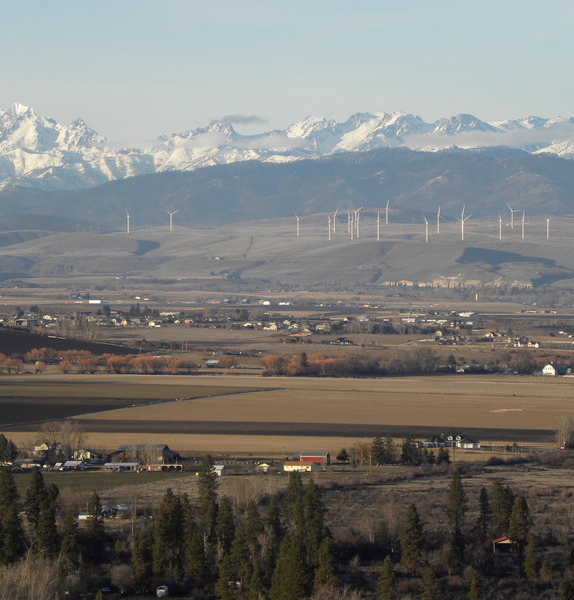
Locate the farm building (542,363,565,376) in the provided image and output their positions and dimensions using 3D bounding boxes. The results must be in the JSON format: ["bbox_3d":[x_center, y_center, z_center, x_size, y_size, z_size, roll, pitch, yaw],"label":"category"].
[{"bbox_3d":[256.990,67.390,4092.900,14.000,11.200,20.000,0,1,20],"label":"farm building"}]

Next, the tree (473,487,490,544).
[{"bbox_3d":[67.940,75.980,1485.430,5.480,21.660,5.480,0,1,0],"label":"tree"}]

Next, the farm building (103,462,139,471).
[{"bbox_3d":[-78.880,79.360,2026.840,16.000,3.700,6.500,0,1,14],"label":"farm building"}]

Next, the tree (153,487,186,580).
[{"bbox_3d":[-36.990,73.820,1338.720,9.870,28.960,9.870,0,1,0],"label":"tree"}]

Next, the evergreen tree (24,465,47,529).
[{"bbox_3d":[-90.150,73.090,1527.270,8.800,26.580,8.800,0,1,0],"label":"evergreen tree"}]

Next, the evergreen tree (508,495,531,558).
[{"bbox_3d":[77.000,76.000,1408.260,7.790,23.180,7.790,0,1,0],"label":"evergreen tree"}]

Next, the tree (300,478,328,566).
[{"bbox_3d":[8.960,73.000,1385.770,9.580,29.650,9.580,0,1,0],"label":"tree"}]

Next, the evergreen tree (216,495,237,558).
[{"bbox_3d":[-23.130,86.180,1612.490,7.200,24.460,7.200,0,1,0],"label":"evergreen tree"}]

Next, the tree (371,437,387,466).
[{"bbox_3d":[45.250,73.750,2080.310,7.670,13.940,7.670,0,1,0],"label":"tree"}]

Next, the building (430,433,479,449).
[{"bbox_3d":[101.000,84.420,2556.370,26.000,8.700,15.000,0,1,20],"label":"building"}]

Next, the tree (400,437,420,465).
[{"bbox_3d":[67.810,83.450,2353.900,9.800,14.670,9.800,0,1,0],"label":"tree"}]

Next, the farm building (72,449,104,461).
[{"bbox_3d":[-112.600,87.310,2406.170,12.500,6.000,13.000,0,1,20],"label":"farm building"}]

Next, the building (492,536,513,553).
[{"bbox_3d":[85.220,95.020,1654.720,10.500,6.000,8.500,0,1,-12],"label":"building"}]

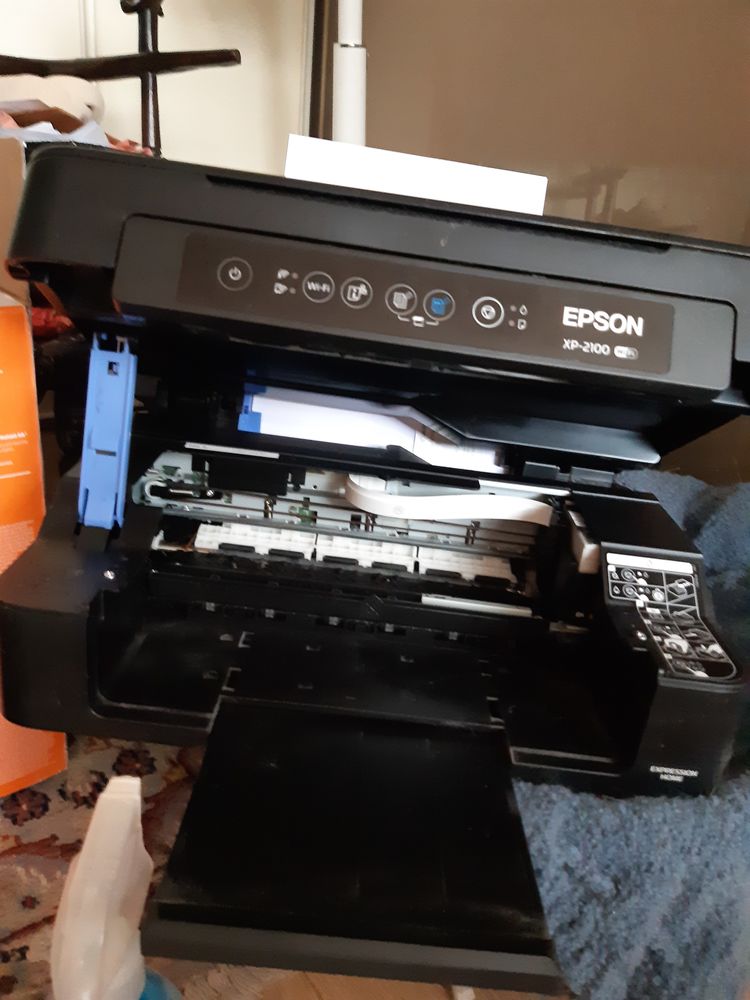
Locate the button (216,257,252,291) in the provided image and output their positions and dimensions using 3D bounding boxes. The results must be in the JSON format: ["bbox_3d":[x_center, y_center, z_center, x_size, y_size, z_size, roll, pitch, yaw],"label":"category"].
[{"bbox_3d":[-0.063,-0.101,0.336,0.016,0.016,0.003,8,-5,-2],"label":"button"}]

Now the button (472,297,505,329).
[{"bbox_3d":[0.051,-0.085,0.340,0.015,0.015,0.003,8,-5,-2],"label":"button"}]

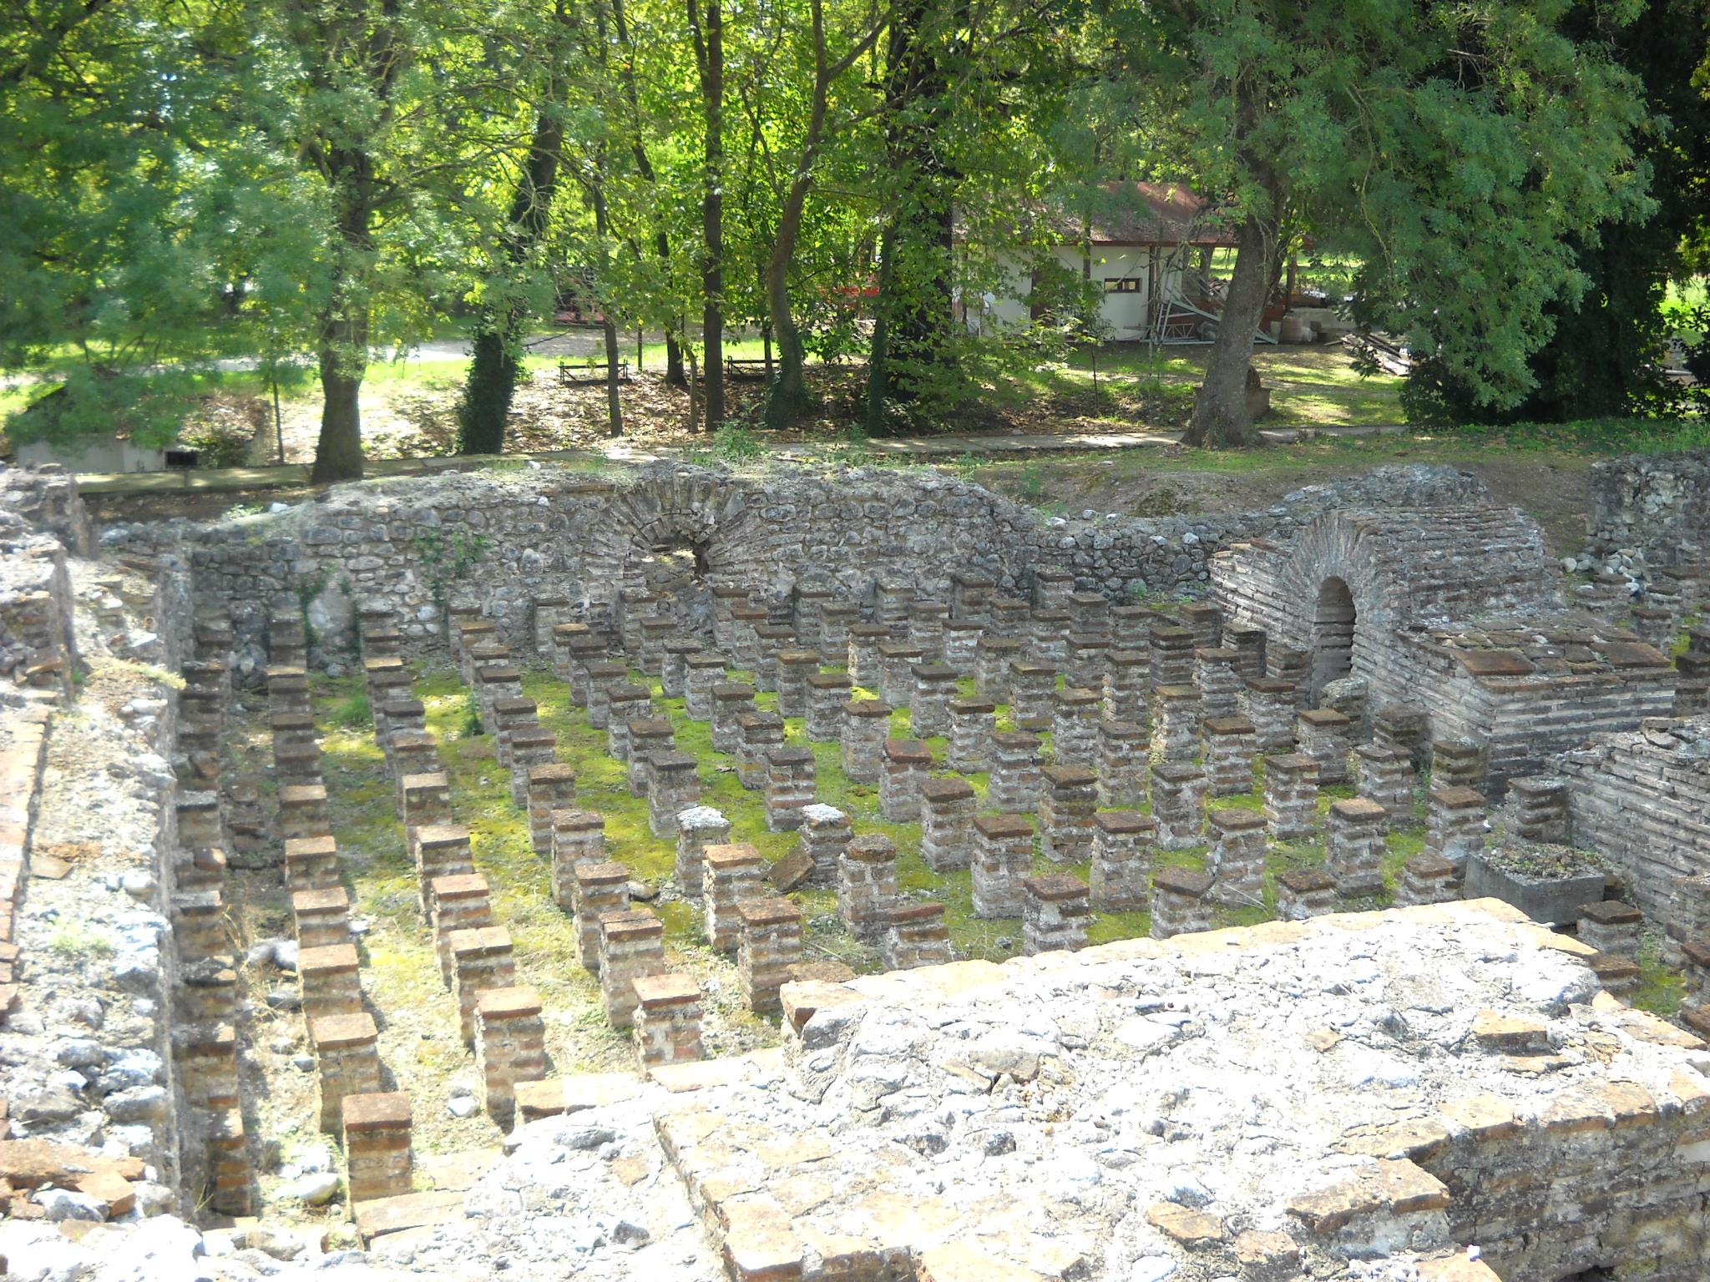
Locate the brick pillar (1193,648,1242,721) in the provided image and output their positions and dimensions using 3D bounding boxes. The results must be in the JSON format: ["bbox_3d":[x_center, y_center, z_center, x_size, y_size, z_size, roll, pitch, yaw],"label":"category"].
[{"bbox_3d":[3.012,0.347,16.829,0.302,0.504,0.278,-3,16,-17],"label":"brick pillar"}]

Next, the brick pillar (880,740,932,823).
[{"bbox_3d":[0.378,1.032,15.076,0.303,0.517,0.303,-4,15,-17],"label":"brick pillar"}]

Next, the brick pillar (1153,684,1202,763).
[{"bbox_3d":[2.498,0.641,15.722,0.299,0.523,0.275,-3,16,-17],"label":"brick pillar"}]

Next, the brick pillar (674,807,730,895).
[{"bbox_3d":[-0.991,1.381,13.199,0.301,0.477,0.288,-4,14,-17],"label":"brick pillar"}]

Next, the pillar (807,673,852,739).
[{"bbox_3d":[-0.197,0.538,15.895,0.307,0.485,0.290,-3,15,-17],"label":"pillar"}]

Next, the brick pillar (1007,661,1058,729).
[{"bbox_3d":[1.700,0.543,19.565,0.331,0.603,0.331,-3,16,-17],"label":"brick pillar"}]

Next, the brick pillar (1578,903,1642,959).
[{"bbox_3d":[5.130,2.035,13.822,0.331,0.392,0.331,-3,16,-17],"label":"brick pillar"}]

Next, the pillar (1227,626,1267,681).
[{"bbox_3d":[3.387,0.139,17.631,0.282,0.496,0.278,-3,16,-17],"label":"pillar"}]

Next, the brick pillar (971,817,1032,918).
[{"bbox_3d":[0.953,1.446,13.010,0.297,0.550,0.297,-4,14,-17],"label":"brick pillar"}]

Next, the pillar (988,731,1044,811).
[{"bbox_3d":[1.150,0.932,14.486,0.300,0.504,0.280,-3,16,-17],"label":"pillar"}]

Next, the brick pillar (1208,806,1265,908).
[{"bbox_3d":[2.863,1.616,15.219,0.319,0.635,0.319,-5,16,-17],"label":"brick pillar"}]

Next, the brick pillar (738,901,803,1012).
[{"bbox_3d":[-0.560,2.095,13.477,0.341,0.643,0.341,-5,16,-17],"label":"brick pillar"}]

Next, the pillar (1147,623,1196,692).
[{"bbox_3d":[3.027,0.184,19.401,0.329,0.562,0.315,-4,15,-17],"label":"pillar"}]

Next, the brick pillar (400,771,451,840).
[{"bbox_3d":[-2.885,1.192,13.651,0.284,0.516,0.284,-4,14,-17],"label":"brick pillar"}]

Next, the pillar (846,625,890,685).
[{"bbox_3d":[0.127,0.119,17.804,0.307,0.474,0.290,-3,15,-17],"label":"pillar"}]

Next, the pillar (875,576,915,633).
[{"bbox_3d":[0.409,-0.327,20.930,0.312,0.560,0.312,-4,15,-17],"label":"pillar"}]

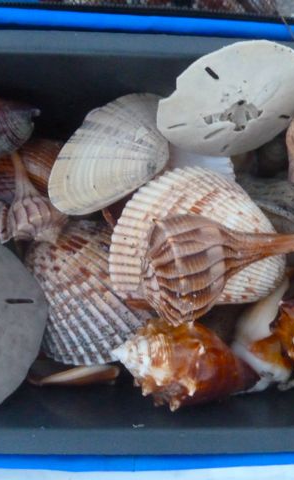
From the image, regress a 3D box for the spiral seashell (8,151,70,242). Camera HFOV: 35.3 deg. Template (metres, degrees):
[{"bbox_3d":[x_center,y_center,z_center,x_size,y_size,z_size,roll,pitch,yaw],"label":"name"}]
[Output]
[{"bbox_3d":[-0.060,-0.021,0.250,0.030,0.027,0.052,-14,75,-4],"label":"spiral seashell"}]

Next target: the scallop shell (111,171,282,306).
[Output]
[{"bbox_3d":[0.026,-0.002,0.242,0.087,0.034,0.066,8,84,4],"label":"scallop shell"}]

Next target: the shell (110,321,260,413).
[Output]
[{"bbox_3d":[0.021,0.063,0.235,0.077,0.040,0.043,3,79,7],"label":"shell"}]

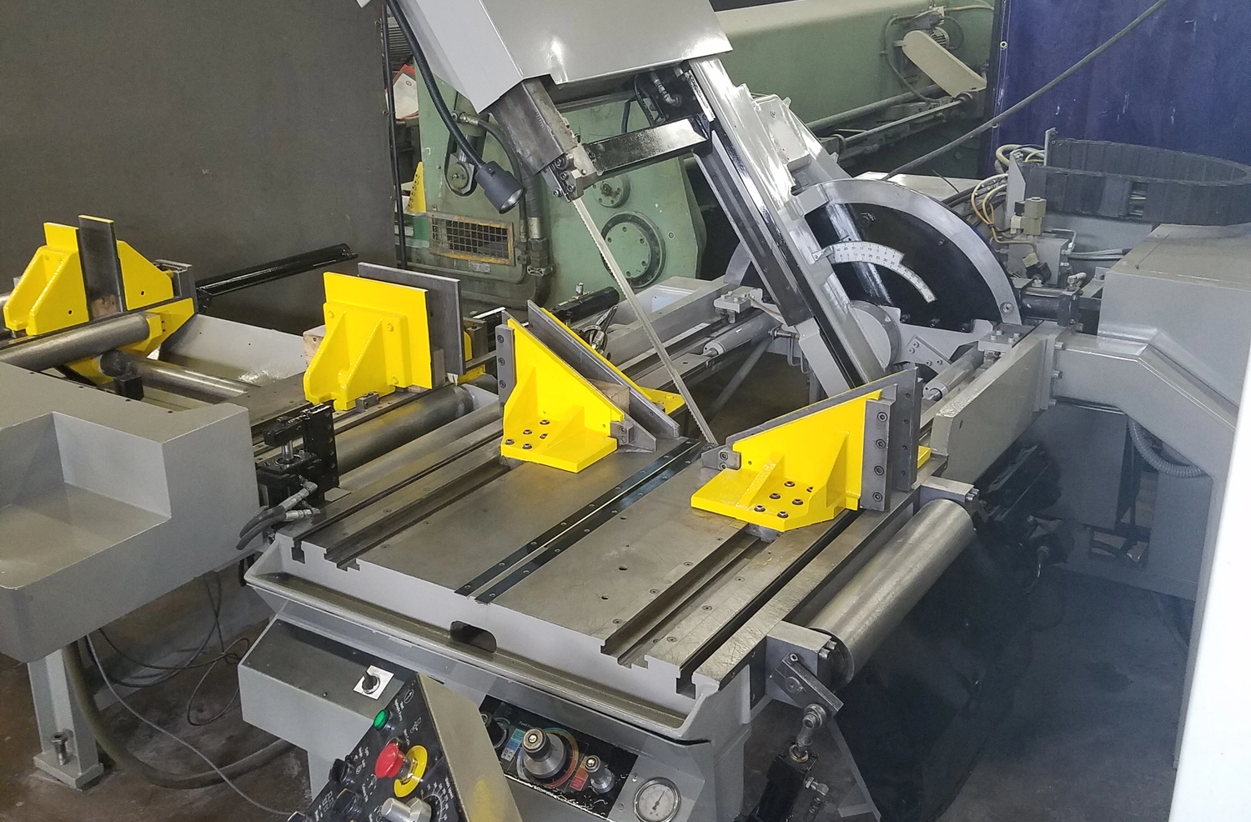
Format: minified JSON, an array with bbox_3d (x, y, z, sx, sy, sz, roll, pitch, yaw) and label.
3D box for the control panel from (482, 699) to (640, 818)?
[{"bbox_3d":[-0.113,0.426,1.596,0.243,0.057,0.093,12,56,31],"label":"control panel"}]

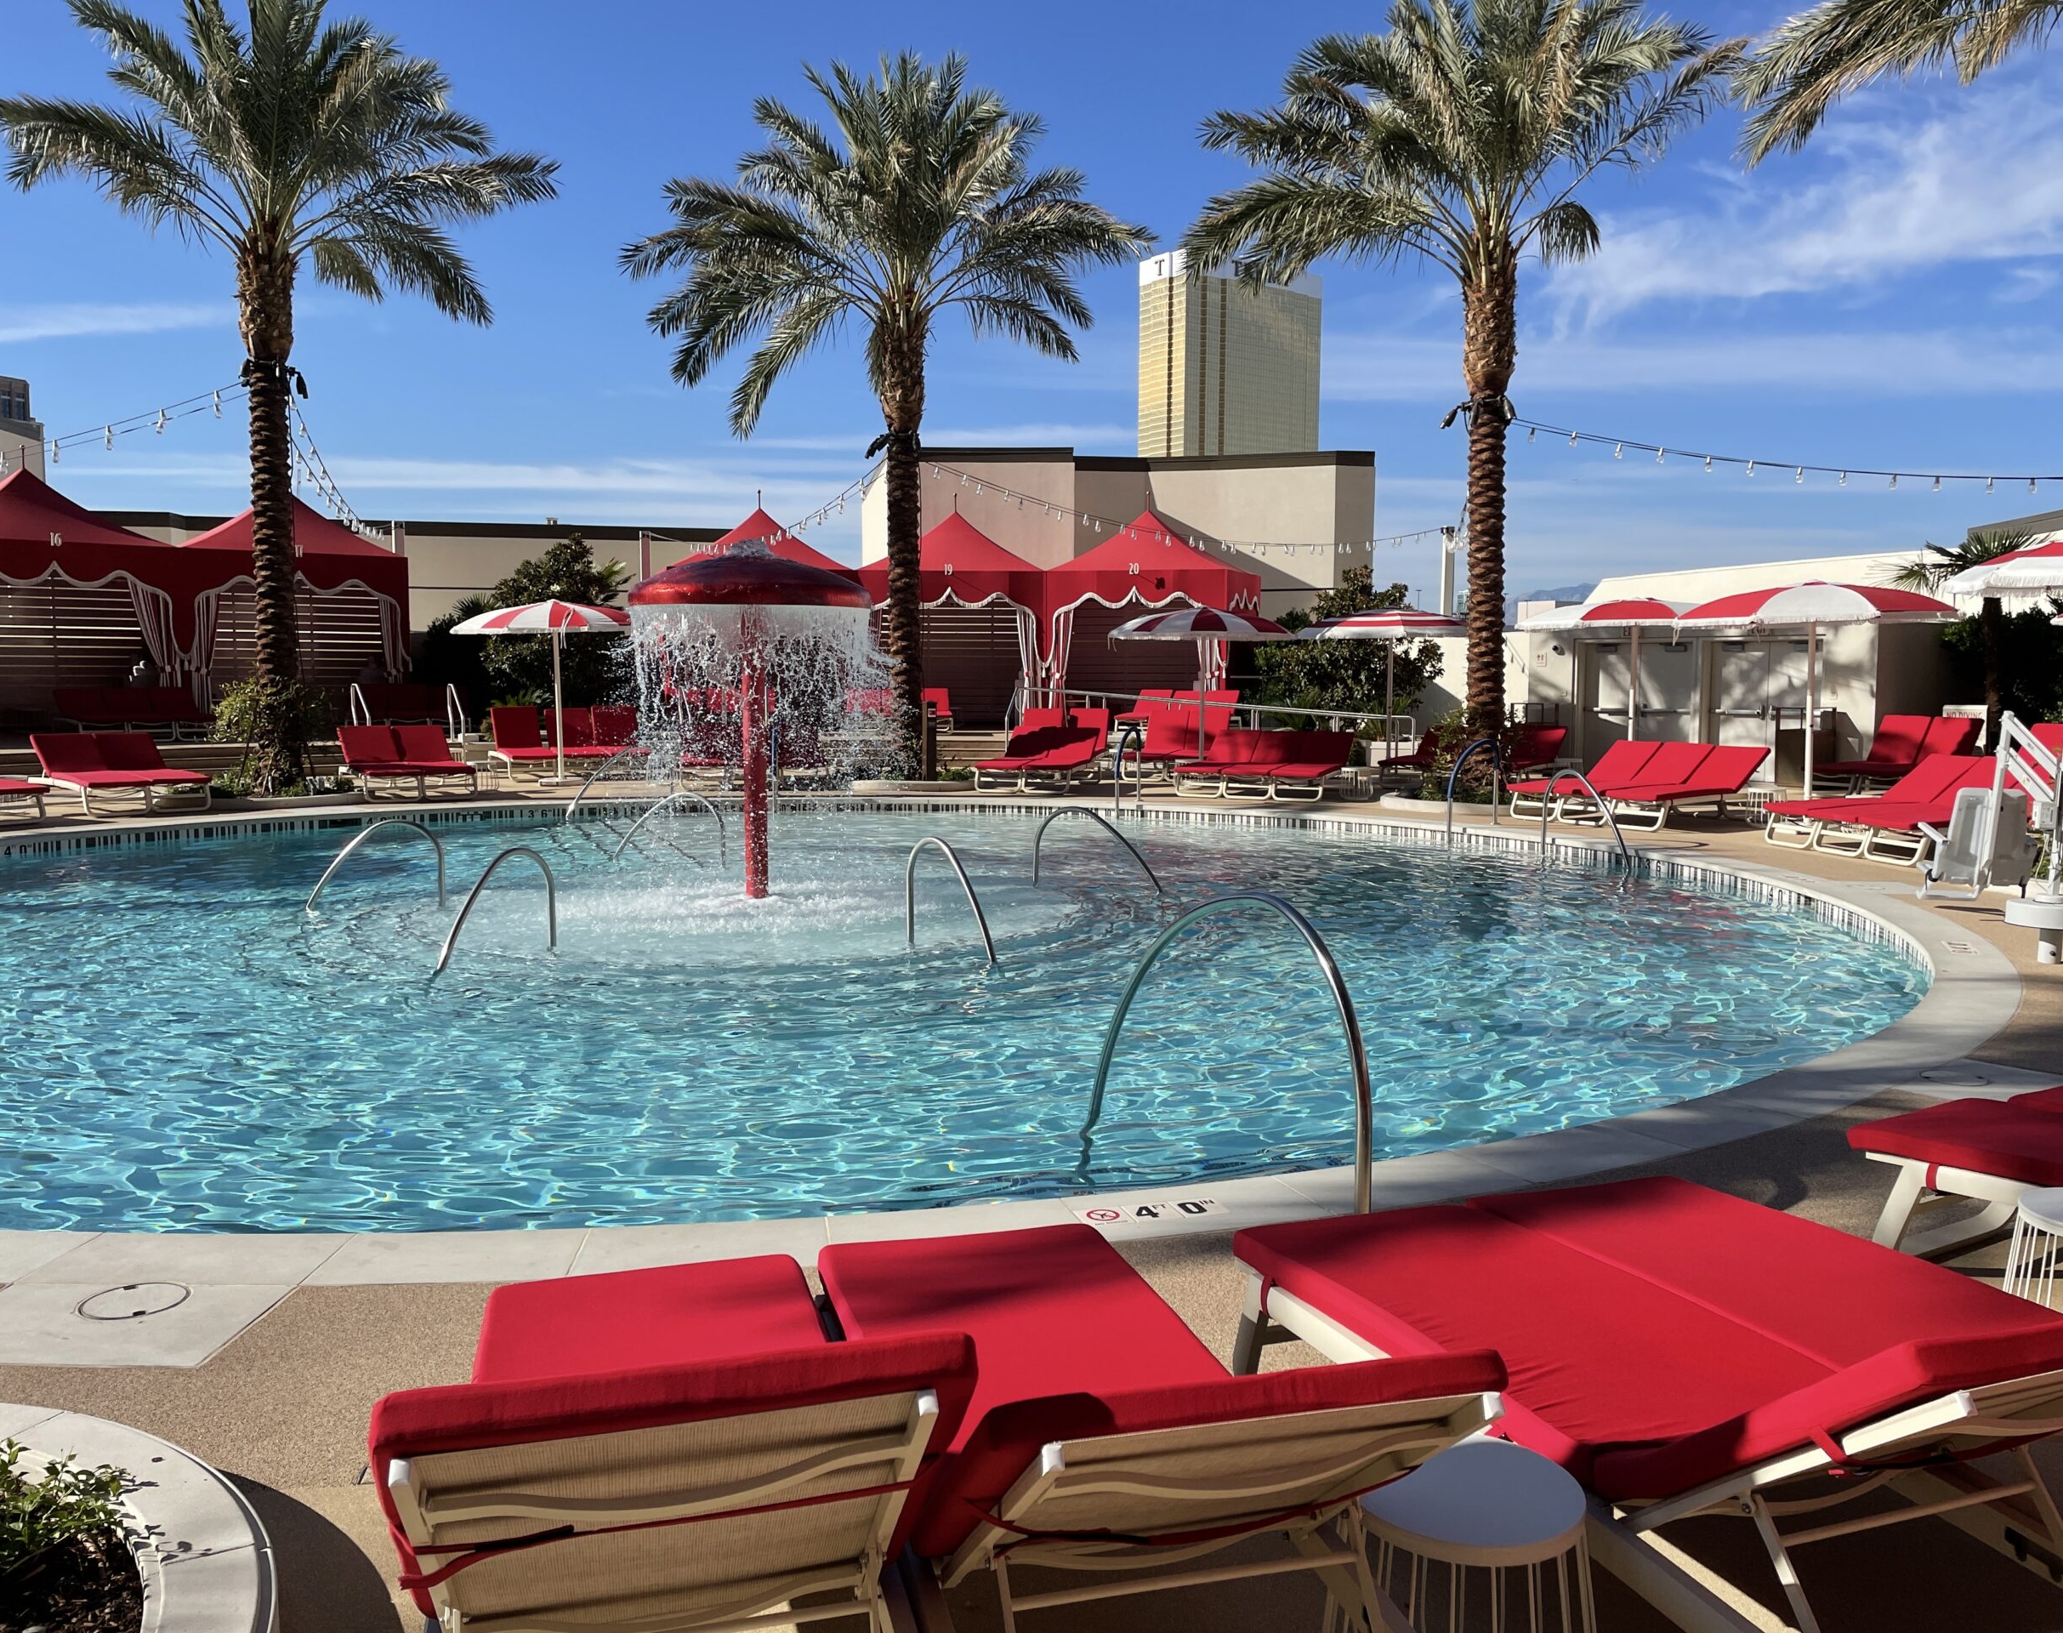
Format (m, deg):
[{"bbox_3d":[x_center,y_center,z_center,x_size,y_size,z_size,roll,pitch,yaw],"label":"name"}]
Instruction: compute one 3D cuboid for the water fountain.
[{"bbox_3d":[-2.159,-0.737,12.604,1.950,2.760,1.950,0,5,0],"label":"water fountain"}]

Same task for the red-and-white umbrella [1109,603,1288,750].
[{"bbox_3d":[2.442,-1.727,23.136,2.850,2.540,2.850,0,5,0],"label":"red-and-white umbrella"}]

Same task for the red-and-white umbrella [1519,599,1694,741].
[{"bbox_3d":[7.528,-1.457,20.246,2.850,2.540,2.850,0,5,0],"label":"red-and-white umbrella"}]

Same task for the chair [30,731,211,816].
[{"bbox_3d":[-10.694,-0.536,19.183,1.880,0.870,1.302,4,7,41],"label":"chair"}]

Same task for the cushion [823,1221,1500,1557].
[{"bbox_3d":[0.061,0.831,2.783,0.630,0.500,1.800,-1,5,-14],"label":"cushion"}]

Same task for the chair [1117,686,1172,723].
[{"bbox_3d":[2.109,-1.950,30.675,0.660,0.800,1.850,2,5,17],"label":"chair"}]

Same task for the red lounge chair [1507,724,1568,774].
[{"bbox_3d":[6.951,-0.839,22.761,0.720,0.880,1.850,3,5,25],"label":"red lounge chair"}]

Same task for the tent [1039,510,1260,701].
[{"bbox_3d":[2.421,-3.958,32.980,3.700,4.300,3.200,1,5,14],"label":"tent"}]

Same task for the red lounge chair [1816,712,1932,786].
[{"bbox_3d":[11.290,-0.836,21.940,1.800,0.970,0.651,-3,6,-27],"label":"red lounge chair"}]

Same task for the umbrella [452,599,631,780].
[{"bbox_3d":[-6.548,-1.737,22.687,2.850,2.540,2.850,0,5,0],"label":"umbrella"}]

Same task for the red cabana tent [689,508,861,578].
[{"bbox_3d":[-5.193,-3.770,31.296,3.700,4.300,3.600,0,5,-9],"label":"red cabana tent"}]

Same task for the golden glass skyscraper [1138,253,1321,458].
[{"bbox_3d":[88.154,-143.472,720.067,79.000,190.000,27.000,-4,6,-35],"label":"golden glass skyscraper"}]

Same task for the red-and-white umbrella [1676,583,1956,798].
[{"bbox_3d":[8.063,-1.173,16.908,2.850,2.540,2.850,0,5,0],"label":"red-and-white umbrella"}]

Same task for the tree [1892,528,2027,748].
[{"bbox_3d":[14.771,-2.524,25.075,2.700,3.850,2.700,3,6,30],"label":"tree"}]

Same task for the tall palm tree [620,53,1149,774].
[{"bbox_3d":[-1.904,-5.391,21.925,7.000,9.700,7.000,0,5,0],"label":"tall palm tree"}]

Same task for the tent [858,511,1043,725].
[{"bbox_3d":[-1.439,-3.837,32.118,3.474,4.250,3.100,0,5,1],"label":"tent"}]

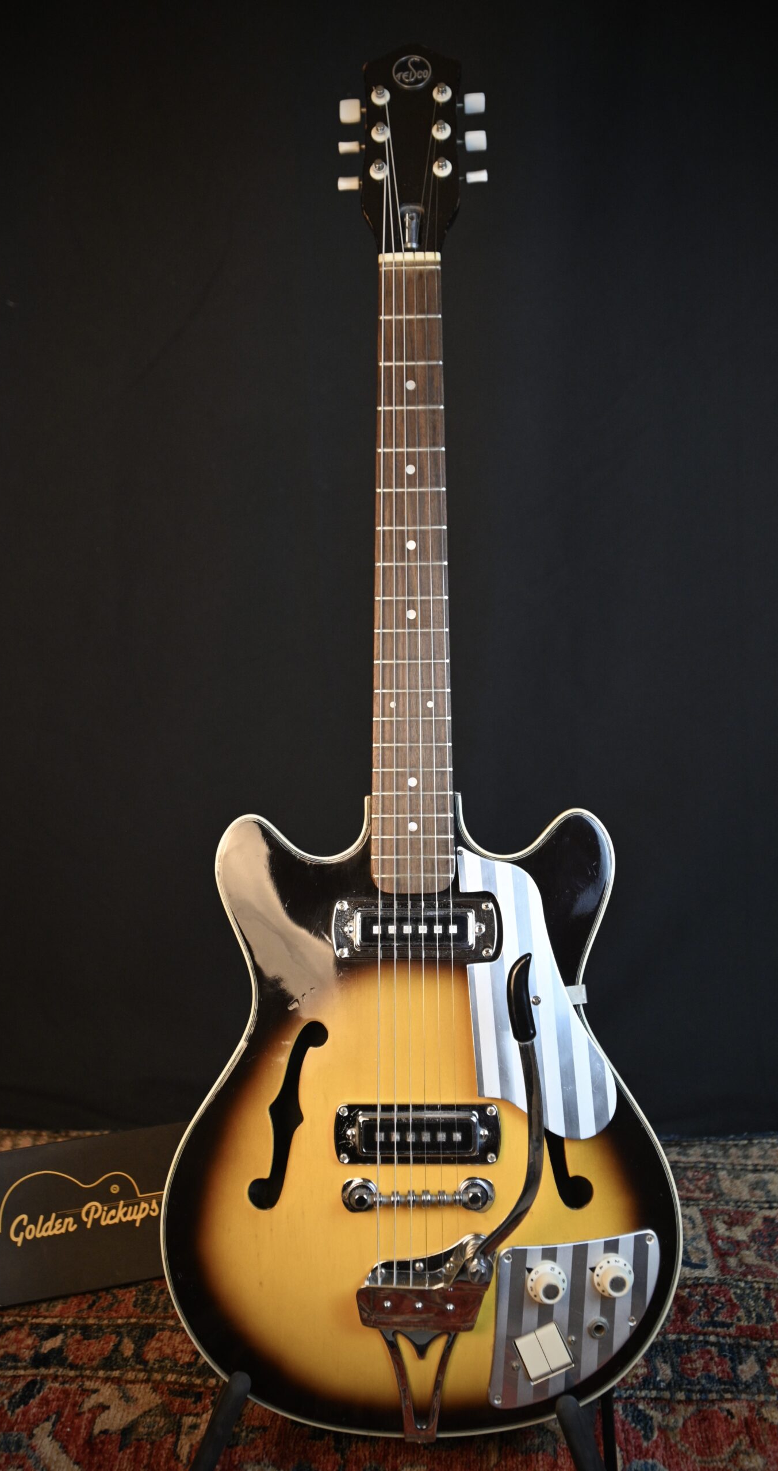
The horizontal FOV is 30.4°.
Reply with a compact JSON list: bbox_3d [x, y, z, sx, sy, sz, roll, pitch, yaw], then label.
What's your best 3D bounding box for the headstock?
[{"bbox_3d":[0.016,-0.414,1.020,0.108,0.173,0.038,0,-14,2],"label":"headstock"}]

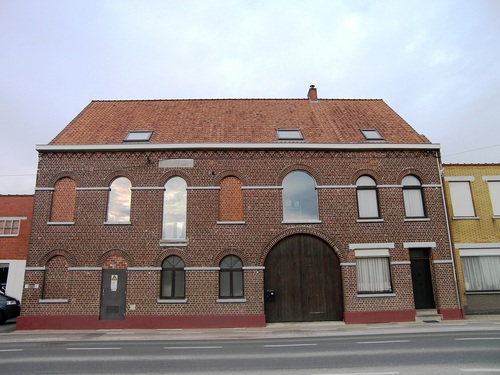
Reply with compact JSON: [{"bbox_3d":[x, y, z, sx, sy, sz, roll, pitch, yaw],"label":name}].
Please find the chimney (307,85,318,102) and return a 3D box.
[{"bbox_3d":[3.590,-5.376,22.457,0.450,1.050,0.500,0,-14,-2],"label":"chimney"}]

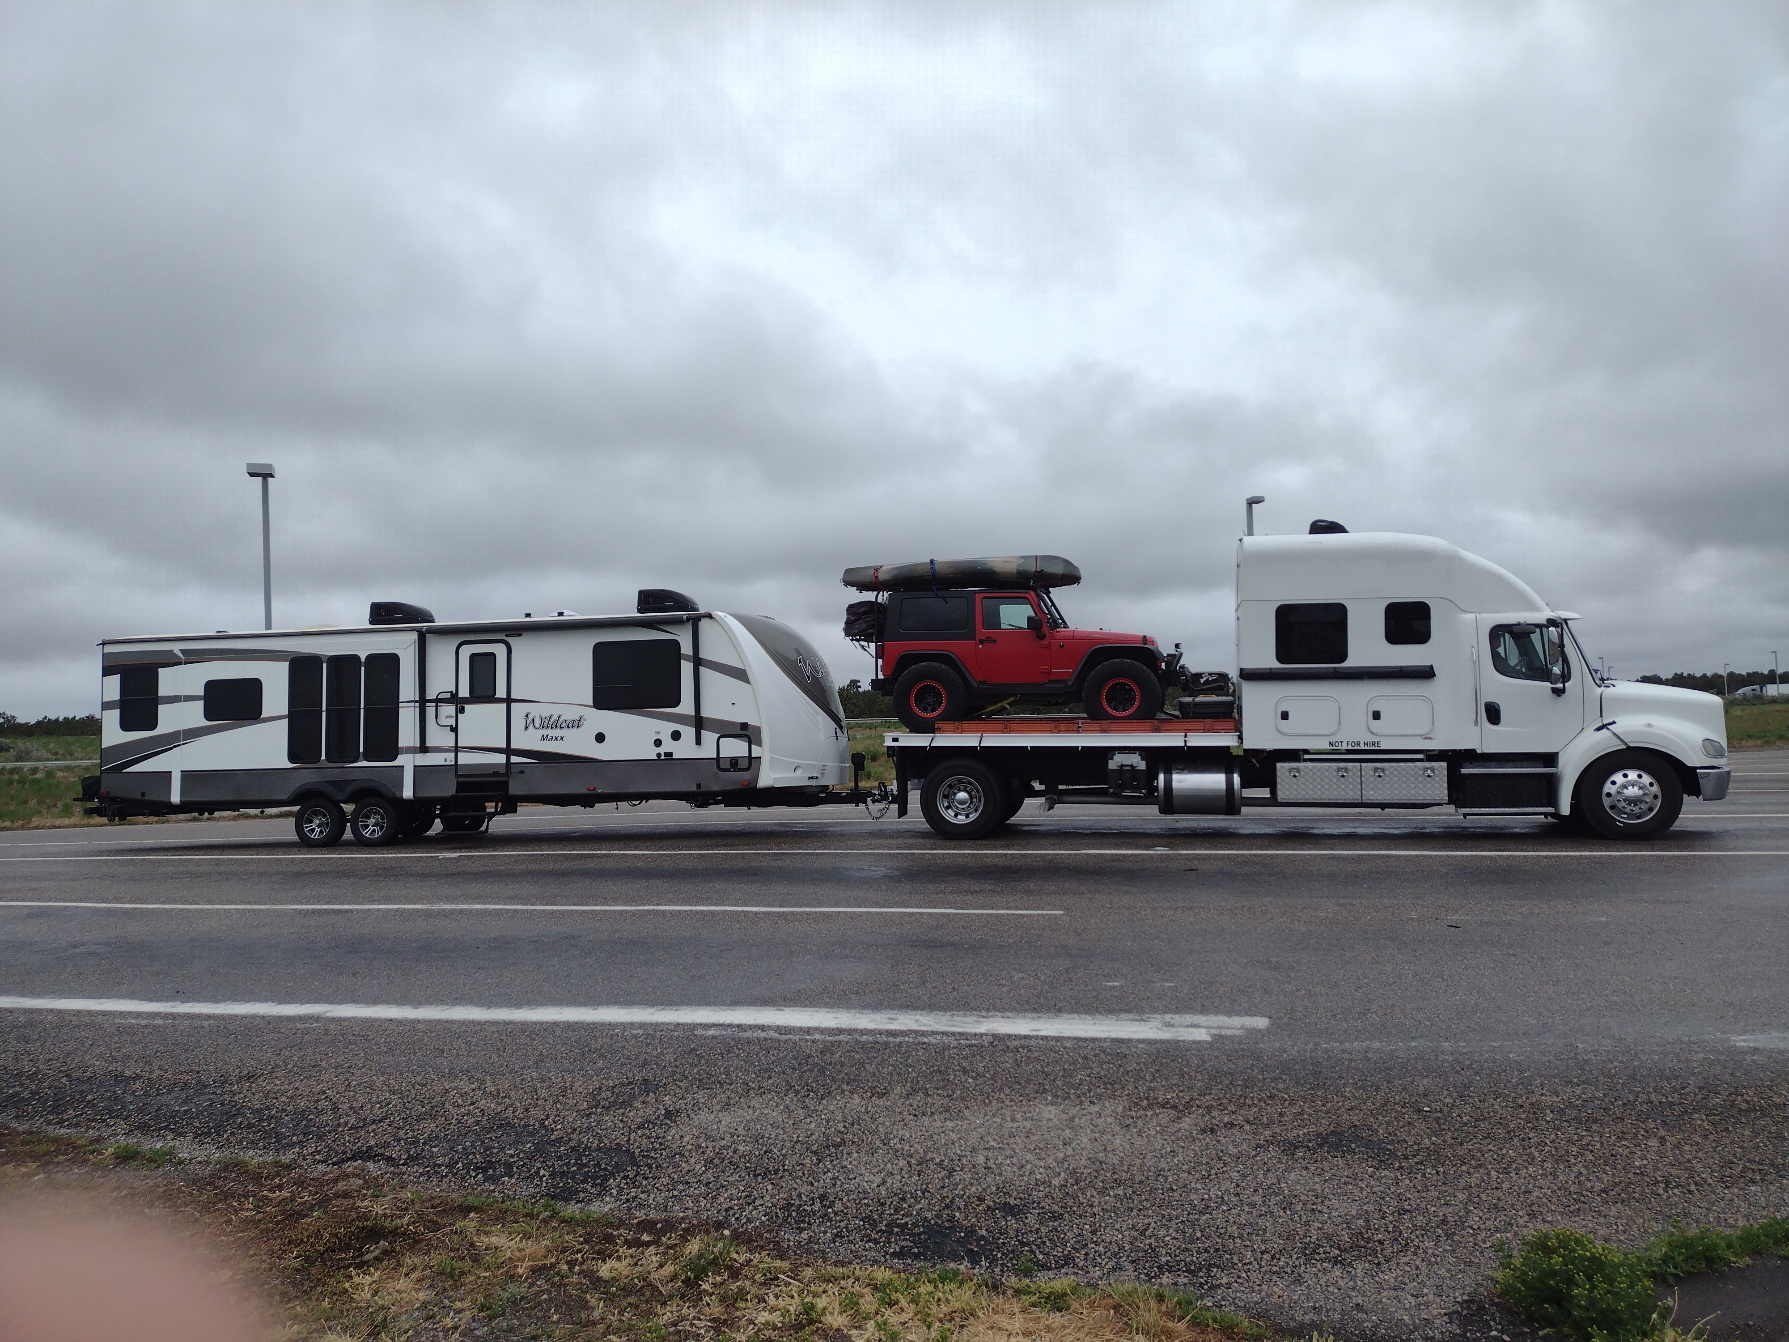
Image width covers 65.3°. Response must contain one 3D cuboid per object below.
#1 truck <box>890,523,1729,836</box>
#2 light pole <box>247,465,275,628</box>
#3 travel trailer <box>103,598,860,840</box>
[{"bbox_3d":[4.772,0.175,17.646,9.570,3.680,2.580,-2,-2,16],"label":"truck"},{"bbox_3d":[-14.552,-0.936,32.147,0.540,7.826,0.620,-1,-2,-13],"label":"light pole"},{"bbox_3d":[-5.972,0.678,20.253,11.200,3.430,2.520,-2,-2,12],"label":"travel trailer"}]

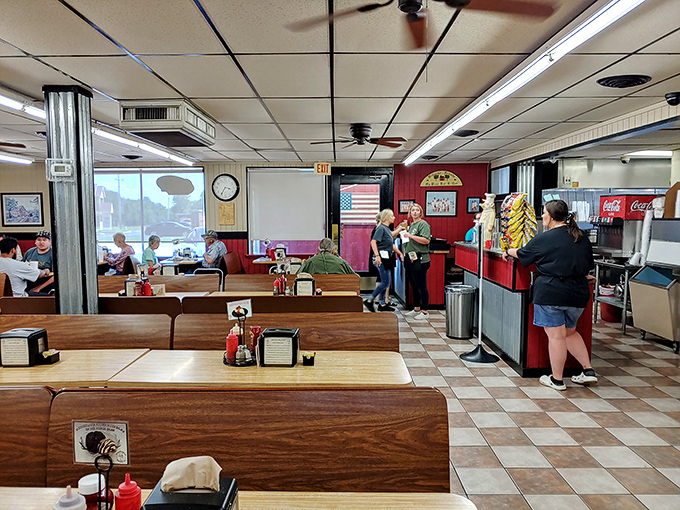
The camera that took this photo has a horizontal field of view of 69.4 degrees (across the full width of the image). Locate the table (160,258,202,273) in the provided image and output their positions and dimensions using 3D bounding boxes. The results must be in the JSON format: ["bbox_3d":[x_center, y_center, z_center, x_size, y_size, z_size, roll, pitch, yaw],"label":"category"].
[{"bbox_3d":[-2.520,0.455,8.220,0.720,0.755,1.100,0,5,0],"label":"table"}]

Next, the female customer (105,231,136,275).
[{"bbox_3d":[-3.741,0.253,8.394,0.612,1.265,0.459,0,5,0],"label":"female customer"}]

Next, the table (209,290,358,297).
[{"bbox_3d":[-0.557,0.768,4.603,1.460,0.755,0.580,0,5,0],"label":"table"}]

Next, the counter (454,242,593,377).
[{"bbox_3d":[2.003,0.518,5.822,0.775,1.147,2.387,0,5,0],"label":"counter"}]

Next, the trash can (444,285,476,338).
[{"bbox_3d":[1.558,0.731,6.359,0.377,0.643,0.377,0,5,0],"label":"trash can"}]

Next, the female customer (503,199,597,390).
[{"bbox_3d":[1.850,0.331,4.405,0.580,1.665,0.660,5,7,44],"label":"female customer"}]

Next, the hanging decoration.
[{"bbox_3d":[1.913,-1.433,9.221,0.806,0.306,0.031,0,5,0],"label":"hanging decoration"}]

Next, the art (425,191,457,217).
[{"bbox_3d":[1.900,-0.954,9.172,0.600,0.500,0.030,0,5,0],"label":"art"}]

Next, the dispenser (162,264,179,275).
[{"bbox_3d":[-2.106,0.209,6.096,0.189,0.194,0.153,0,5,0],"label":"dispenser"}]

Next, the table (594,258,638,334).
[{"bbox_3d":[3.880,0.541,6.501,0.660,0.880,0.700,0,5,0],"label":"table"}]

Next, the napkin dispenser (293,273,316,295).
[{"bbox_3d":[-0.332,0.288,4.672,0.195,0.180,0.160,0,5,0],"label":"napkin dispenser"}]

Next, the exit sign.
[{"bbox_3d":[-0.316,-1.606,9.181,0.308,0.219,0.061,0,5,0],"label":"exit sign"}]

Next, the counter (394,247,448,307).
[{"bbox_3d":[1.439,0.342,8.712,0.694,1.030,1.326,0,5,0],"label":"counter"}]

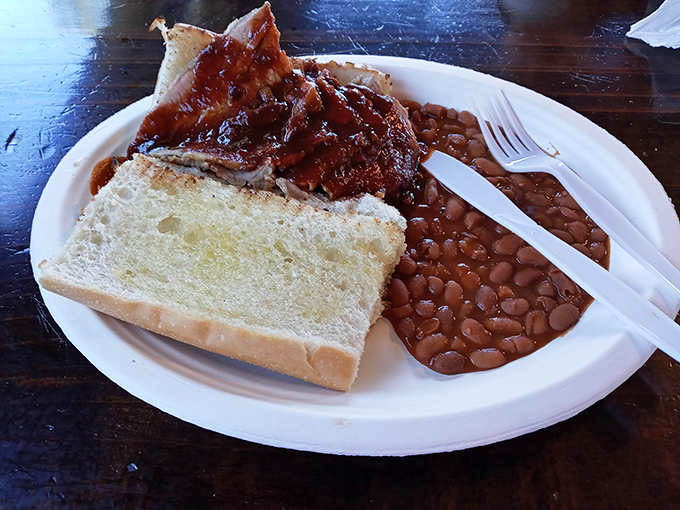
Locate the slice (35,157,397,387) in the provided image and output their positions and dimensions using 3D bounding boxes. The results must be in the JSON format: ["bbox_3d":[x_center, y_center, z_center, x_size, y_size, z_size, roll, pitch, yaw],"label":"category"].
[{"bbox_3d":[-0.052,0.003,0.263,0.148,0.027,0.081,14,54,10],"label":"slice"}]

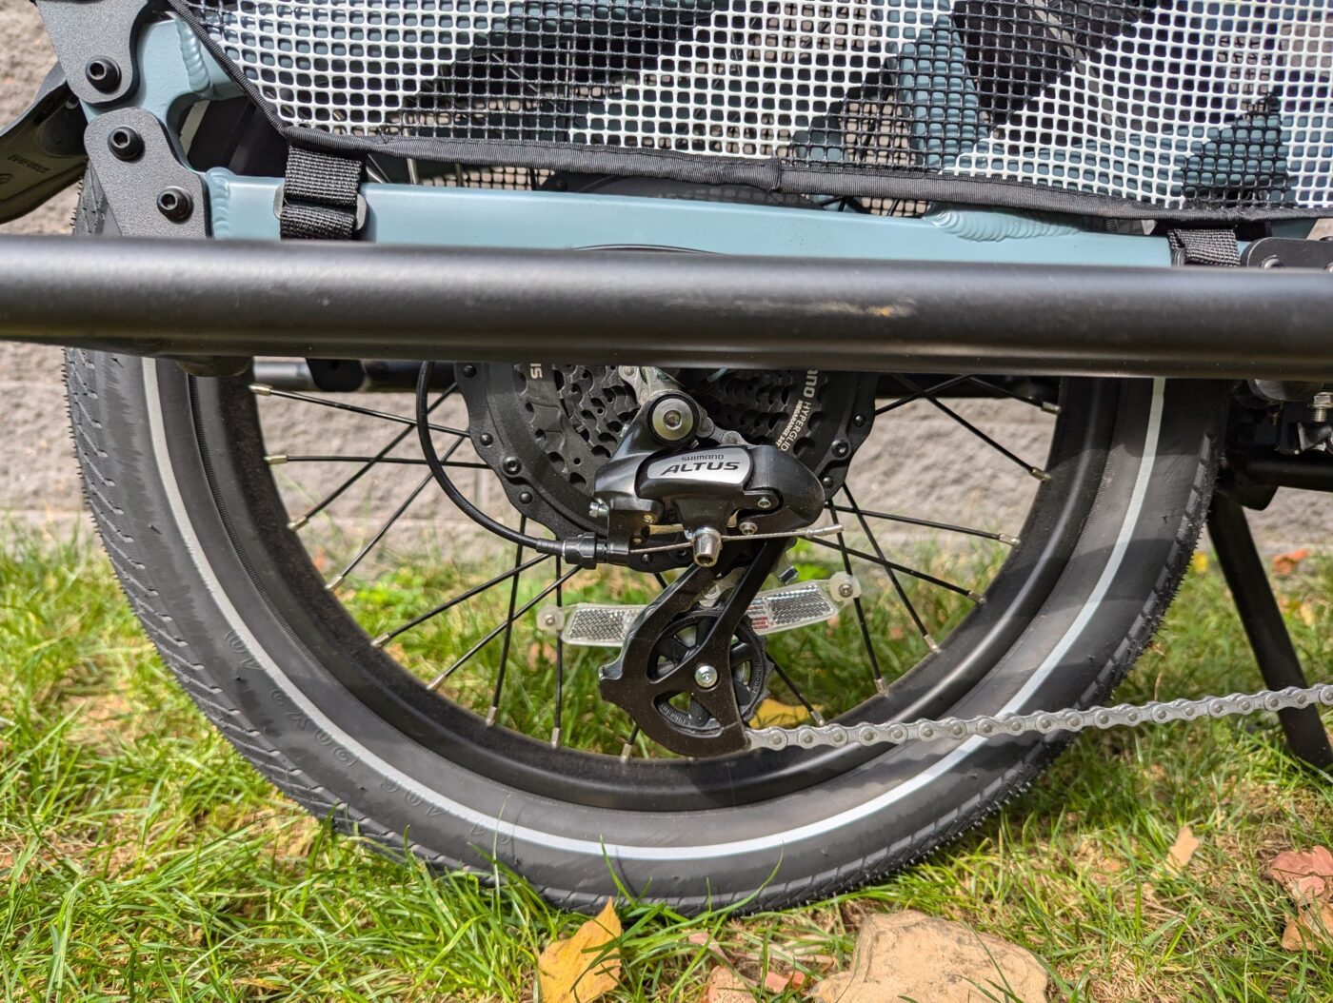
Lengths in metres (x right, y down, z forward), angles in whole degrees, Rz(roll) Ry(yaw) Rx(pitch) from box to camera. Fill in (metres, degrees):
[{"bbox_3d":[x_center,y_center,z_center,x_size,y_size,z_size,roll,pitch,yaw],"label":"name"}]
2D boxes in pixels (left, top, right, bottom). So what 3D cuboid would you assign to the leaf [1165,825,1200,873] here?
[{"bbox_3d":[0.282,0.189,0.505,0.020,0.016,0.028,1,3,0],"label":"leaf"}]

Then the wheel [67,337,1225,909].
[{"bbox_3d":[0.004,-0.066,0.431,0.530,0.530,0.070,1,3,-5],"label":"wheel"}]

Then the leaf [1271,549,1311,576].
[{"bbox_3d":[1.080,0.104,1.600,0.066,0.035,0.050,1,3,0],"label":"leaf"}]

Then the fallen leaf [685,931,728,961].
[{"bbox_3d":[0.018,0.192,0.400,0.020,0.007,0.016,1,3,0],"label":"fallen leaf"}]

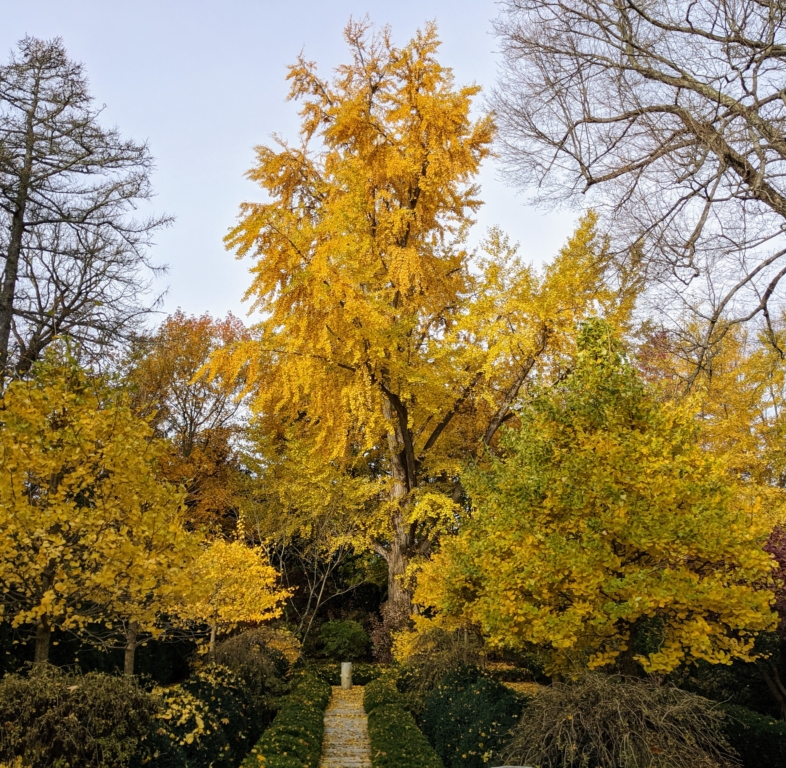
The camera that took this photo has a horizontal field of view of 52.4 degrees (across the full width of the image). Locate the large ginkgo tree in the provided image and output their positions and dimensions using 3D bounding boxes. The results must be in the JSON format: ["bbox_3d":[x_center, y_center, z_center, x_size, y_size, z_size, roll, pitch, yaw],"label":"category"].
[{"bbox_3d":[1.200,-2.770,27.116,14.270,21.570,12.550,0,-12,0],"label":"large ginkgo tree"}]

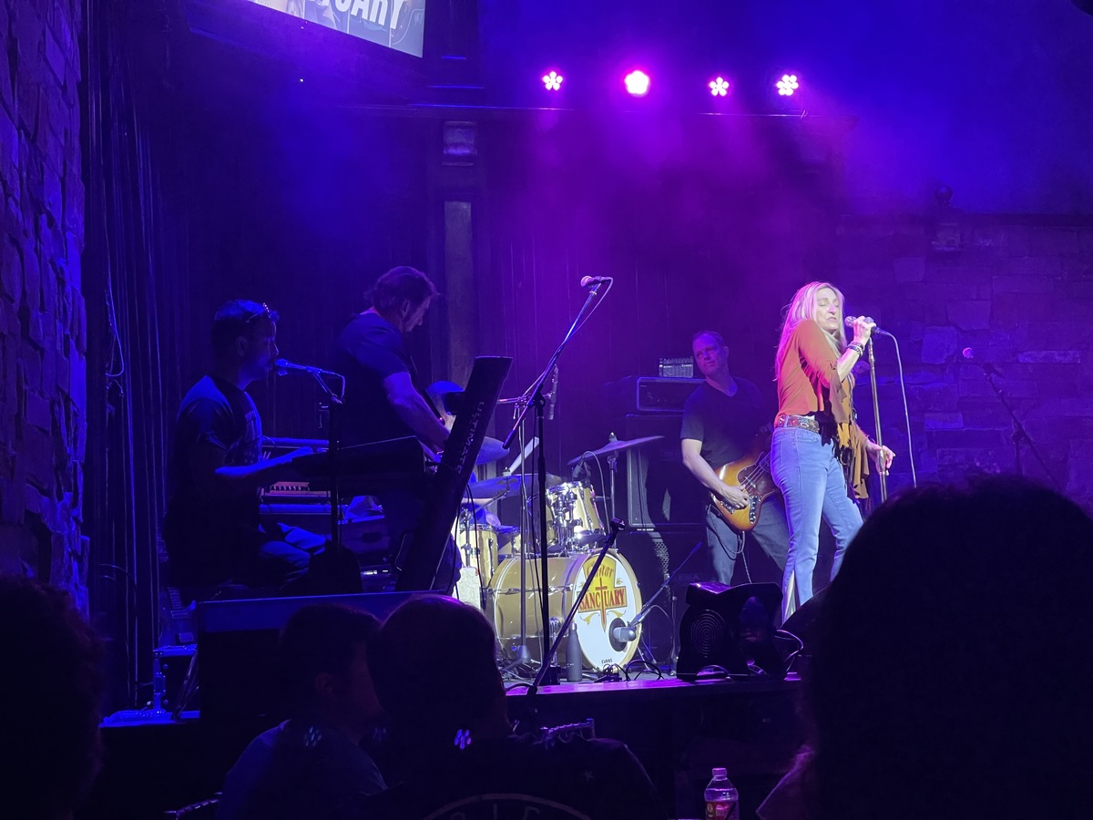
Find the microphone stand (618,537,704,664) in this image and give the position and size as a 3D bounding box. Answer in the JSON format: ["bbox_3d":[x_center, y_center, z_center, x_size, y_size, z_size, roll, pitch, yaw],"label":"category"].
[{"bbox_3d":[0.503,0.854,8.750,0.400,0.580,0.270,-2,-4,6],"label":"microphone stand"}]

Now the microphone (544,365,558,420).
[{"bbox_3d":[0.026,-0.075,9.050,0.035,0.240,0.035,5,-4,0],"label":"microphone"}]

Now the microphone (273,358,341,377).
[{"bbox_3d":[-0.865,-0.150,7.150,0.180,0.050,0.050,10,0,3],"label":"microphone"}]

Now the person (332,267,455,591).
[{"bbox_3d":[-0.582,0.278,7.782,0.550,1.660,0.500,-1,-4,-7],"label":"person"}]

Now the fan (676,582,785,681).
[{"bbox_3d":[0.800,0.953,8.720,0.320,0.410,0.340,-5,-6,44],"label":"fan"}]

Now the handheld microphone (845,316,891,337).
[{"bbox_3d":[1.419,-0.370,8.980,0.180,0.050,0.050,16,4,15],"label":"handheld microphone"}]

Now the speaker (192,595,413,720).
[{"bbox_3d":[-0.785,0.857,6.980,0.780,0.410,0.500,0,-4,-18],"label":"speaker"}]

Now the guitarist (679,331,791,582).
[{"bbox_3d":[0.910,0.410,9.760,0.600,1.620,0.480,-1,-4,-5],"label":"guitarist"}]

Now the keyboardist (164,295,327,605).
[{"bbox_3d":[-1.036,0.352,7.154,0.680,1.440,0.480,-2,-4,12],"label":"keyboardist"}]

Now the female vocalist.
[{"bbox_3d":[1.260,0.300,9.064,0.520,1.720,0.460,-5,-6,39],"label":"female vocalist"}]

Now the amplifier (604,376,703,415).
[{"bbox_3d":[0.574,-0.060,9.913,0.500,0.170,0.320,1,-5,-30],"label":"amplifier"}]

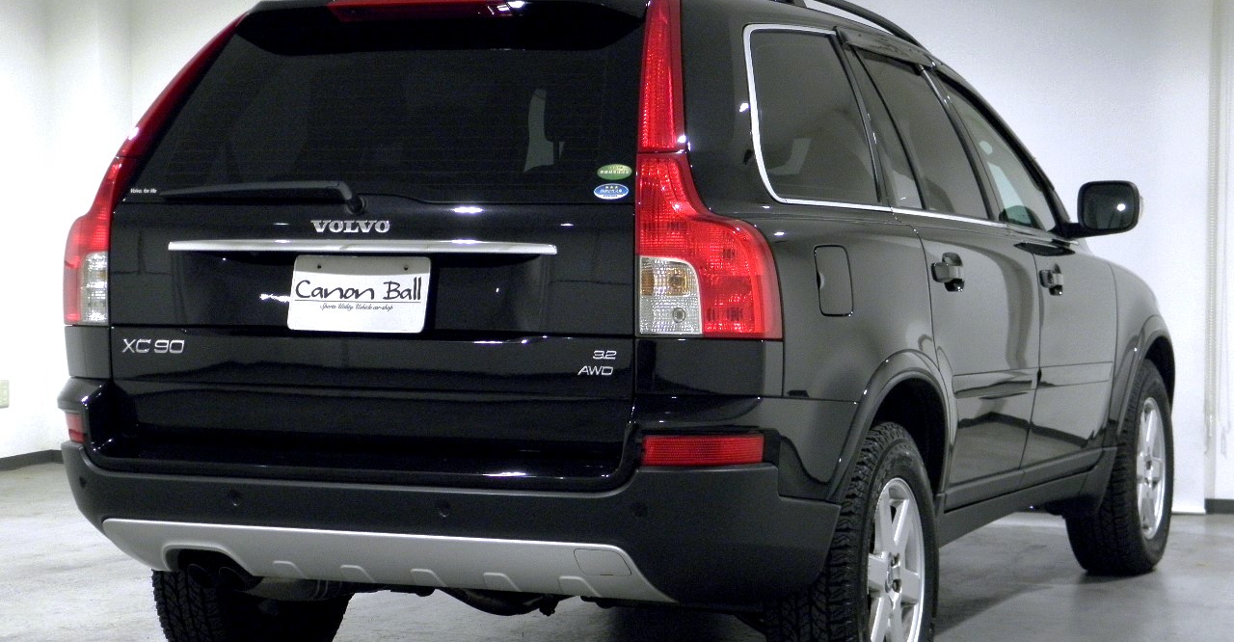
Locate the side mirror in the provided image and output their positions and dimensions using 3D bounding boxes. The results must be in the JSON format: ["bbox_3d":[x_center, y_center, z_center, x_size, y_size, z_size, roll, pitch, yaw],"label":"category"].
[{"bbox_3d":[1.503,-0.343,7.425,0.220,0.172,0.140,1,2,24],"label":"side mirror"}]

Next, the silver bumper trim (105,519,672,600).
[{"bbox_3d":[-0.565,0.493,5.158,1.460,0.135,0.160,1,2,24],"label":"silver bumper trim"}]

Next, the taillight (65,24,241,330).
[{"bbox_3d":[-1.100,-0.362,5.632,0.382,0.748,0.430,1,2,24],"label":"taillight"}]

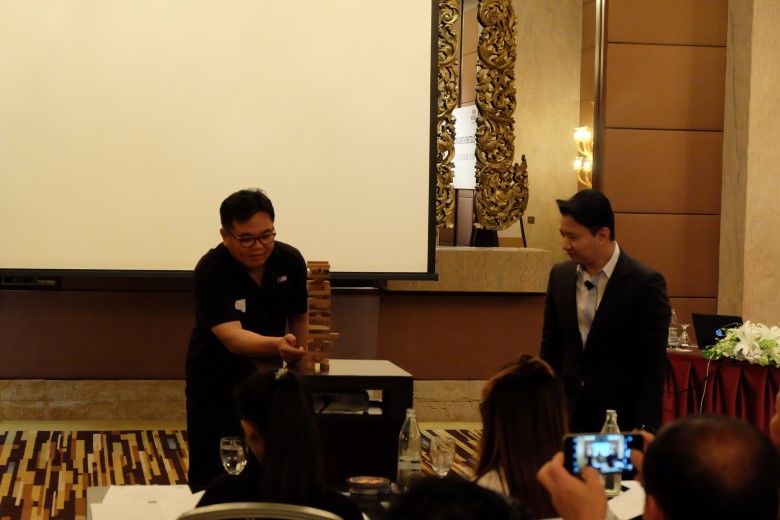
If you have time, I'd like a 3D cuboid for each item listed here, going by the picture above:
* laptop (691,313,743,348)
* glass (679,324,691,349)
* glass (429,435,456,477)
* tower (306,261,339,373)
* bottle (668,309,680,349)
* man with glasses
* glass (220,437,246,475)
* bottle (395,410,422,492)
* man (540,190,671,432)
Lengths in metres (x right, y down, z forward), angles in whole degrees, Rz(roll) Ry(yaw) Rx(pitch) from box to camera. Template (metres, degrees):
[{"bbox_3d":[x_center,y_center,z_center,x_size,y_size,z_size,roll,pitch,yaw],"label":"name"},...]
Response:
[{"bbox_3d":[2.076,0.439,9.986,0.325,0.220,0.290,3,3,31],"label":"laptop"},{"bbox_3d":[1.831,0.468,10.061,0.073,0.146,0.073,1,2,-11],"label":"glass"},{"bbox_3d":[0.163,0.621,4.977,0.079,0.160,0.079,1,2,-11],"label":"glass"},{"bbox_3d":[-0.228,0.199,5.633,0.105,0.383,0.085,1,2,-11],"label":"tower"},{"bbox_3d":[1.762,0.415,10.042,0.070,0.250,0.070,1,2,-11],"label":"bottle"},{"bbox_3d":[-0.483,0.585,5.550,0.480,1.660,0.470,0,3,-29],"label":"man with glasses"},{"bbox_3d":[-0.470,0.610,4.897,0.081,0.160,0.081,1,2,-11],"label":"glass"},{"bbox_3d":[0.062,0.575,4.908,0.070,0.254,0.070,1,2,-11],"label":"bottle"},{"bbox_3d":[0.766,0.595,5.750,0.510,1.680,0.300,3,3,36],"label":"man"}]

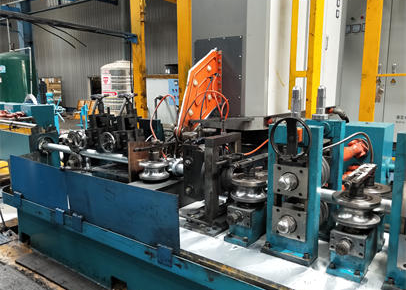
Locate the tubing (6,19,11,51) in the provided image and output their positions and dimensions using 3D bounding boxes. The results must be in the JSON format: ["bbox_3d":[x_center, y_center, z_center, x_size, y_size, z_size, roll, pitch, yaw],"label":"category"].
[{"bbox_3d":[-5.684,-3.205,8.589,0.045,0.888,0.045,6,11,35],"label":"tubing"}]

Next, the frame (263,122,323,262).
[{"bbox_3d":[0.544,0.298,1.827,0.314,0.830,0.140,6,11,35],"label":"frame"}]

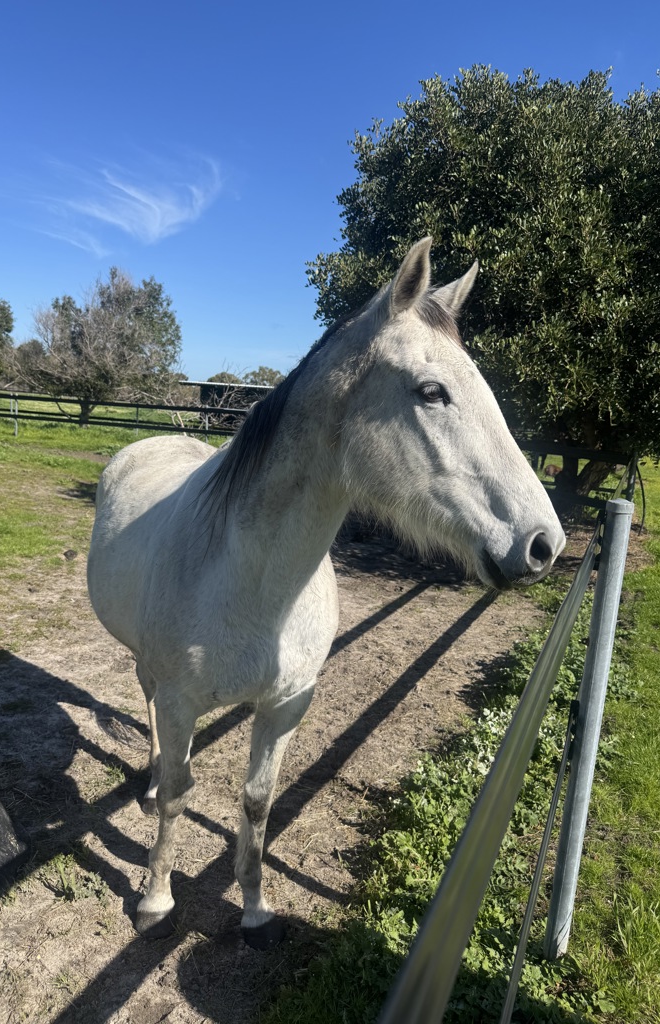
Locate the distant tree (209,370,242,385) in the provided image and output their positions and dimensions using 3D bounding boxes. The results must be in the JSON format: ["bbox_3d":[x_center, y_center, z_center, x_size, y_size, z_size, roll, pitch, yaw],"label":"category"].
[{"bbox_3d":[-12.542,-13.765,84.055,4.800,5.650,4.600,5,8,0],"label":"distant tree"}]

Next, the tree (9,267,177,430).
[{"bbox_3d":[-9.453,-6.513,28.993,6.700,6.640,6.000,5,8,0],"label":"tree"}]

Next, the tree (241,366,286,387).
[{"bbox_3d":[-7.854,-13.859,83.991,5.600,6.610,5.200,5,8,0],"label":"tree"}]

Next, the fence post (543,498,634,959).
[{"bbox_3d":[0.739,0.651,2.030,0.070,1.385,0.070,5,8,0],"label":"fence post"}]

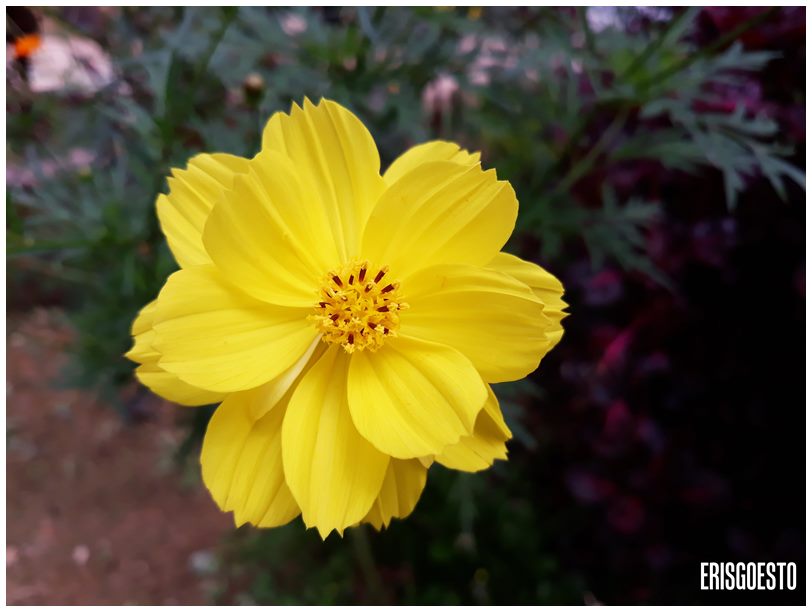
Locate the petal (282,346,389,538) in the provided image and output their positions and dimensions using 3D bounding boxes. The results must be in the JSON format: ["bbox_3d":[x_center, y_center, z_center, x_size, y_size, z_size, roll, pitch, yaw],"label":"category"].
[{"bbox_3d":[-0.013,0.024,0.113,0.019,0.033,0.006,5,-8,-5],"label":"petal"}]

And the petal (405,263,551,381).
[{"bbox_3d":[0.012,0.002,0.111,0.027,0.021,0.007,4,-1,22],"label":"petal"}]

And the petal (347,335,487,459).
[{"bbox_3d":[0.000,0.014,0.109,0.027,0.007,0.020,37,84,31],"label":"petal"}]

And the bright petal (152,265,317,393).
[{"bbox_3d":[-0.029,0.004,0.111,0.028,0.022,0.007,-6,0,-20],"label":"bright petal"}]

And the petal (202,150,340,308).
[{"bbox_3d":[-0.021,-0.013,0.110,0.020,0.028,0.007,-37,25,-5],"label":"petal"}]

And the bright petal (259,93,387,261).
[{"bbox_3d":[-0.012,-0.022,0.113,0.021,0.028,0.006,-10,11,-4],"label":"bright petal"}]

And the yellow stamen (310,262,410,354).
[{"bbox_3d":[-0.008,0.000,0.112,0.017,0.017,0.009,0,-6,0],"label":"yellow stamen"}]

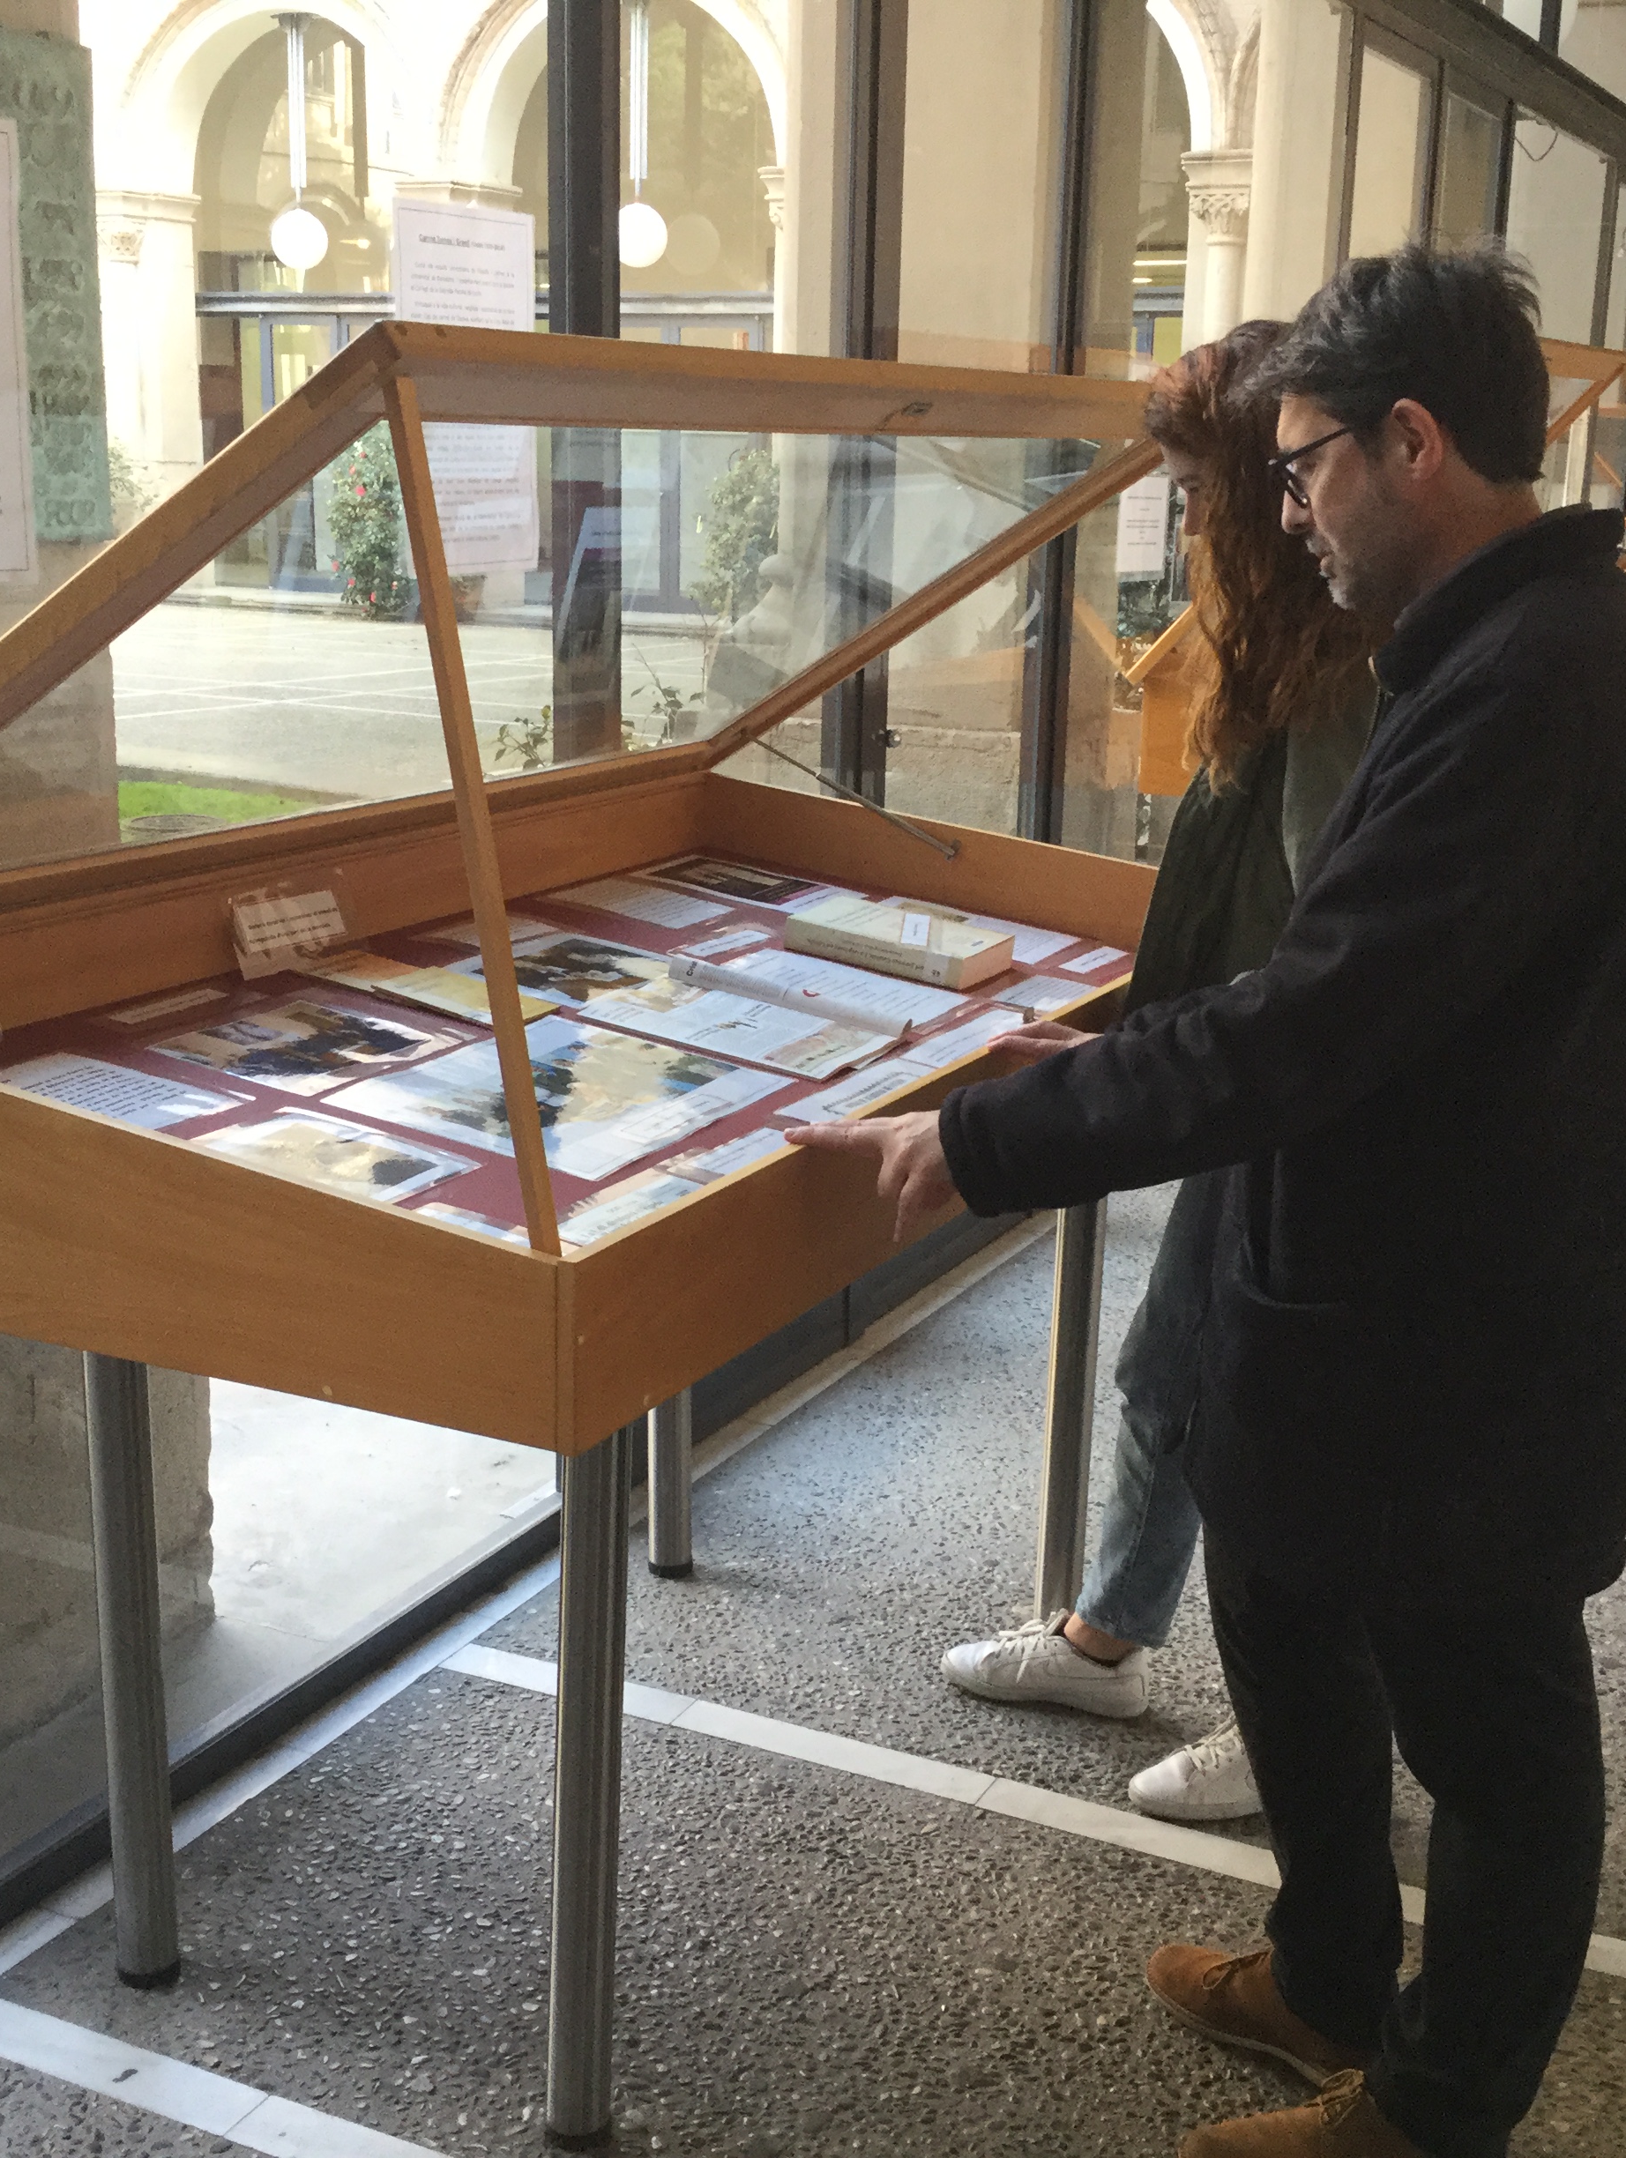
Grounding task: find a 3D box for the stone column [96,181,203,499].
[{"bbox_3d":[-5.877,-6.084,22.907,0.550,3.300,0.900,8,16,25],"label":"stone column"}]

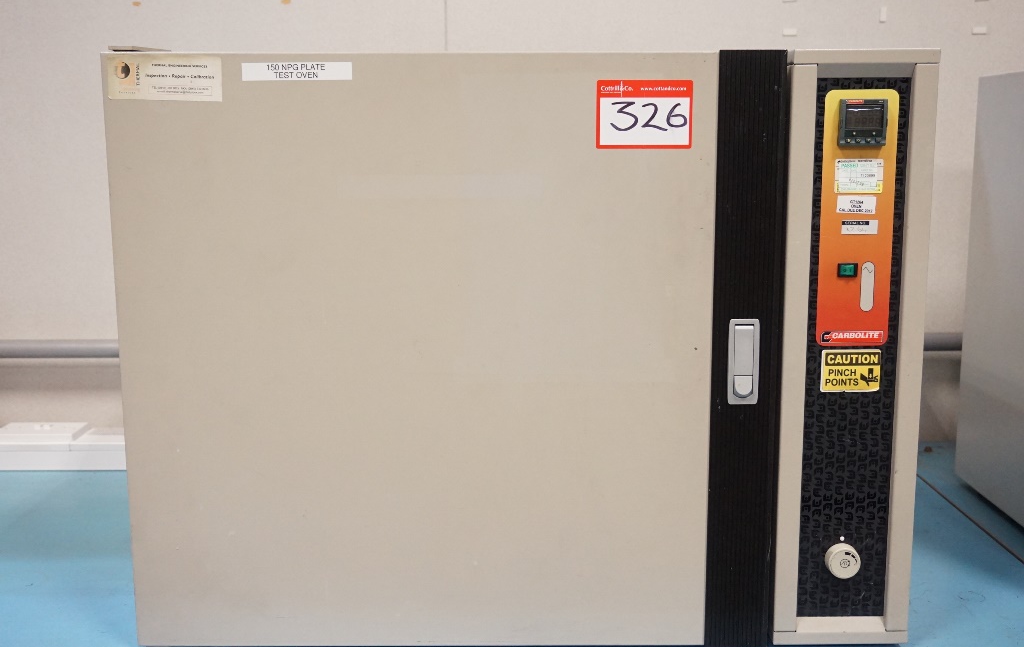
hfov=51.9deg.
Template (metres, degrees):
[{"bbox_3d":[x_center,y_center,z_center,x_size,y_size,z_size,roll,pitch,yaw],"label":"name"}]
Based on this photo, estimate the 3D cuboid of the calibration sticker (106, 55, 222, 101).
[{"bbox_3d":[-0.357,-0.252,1.083,0.116,0.045,0.002,1,9,0],"label":"calibration sticker"}]

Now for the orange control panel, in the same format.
[{"bbox_3d":[0.367,-0.109,1.113,0.077,0.272,0.014,0,9,0],"label":"orange control panel"}]

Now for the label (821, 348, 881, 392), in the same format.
[{"bbox_3d":[0.369,0.052,1.143,0.064,0.046,0.002,-1,9,0],"label":"label"}]

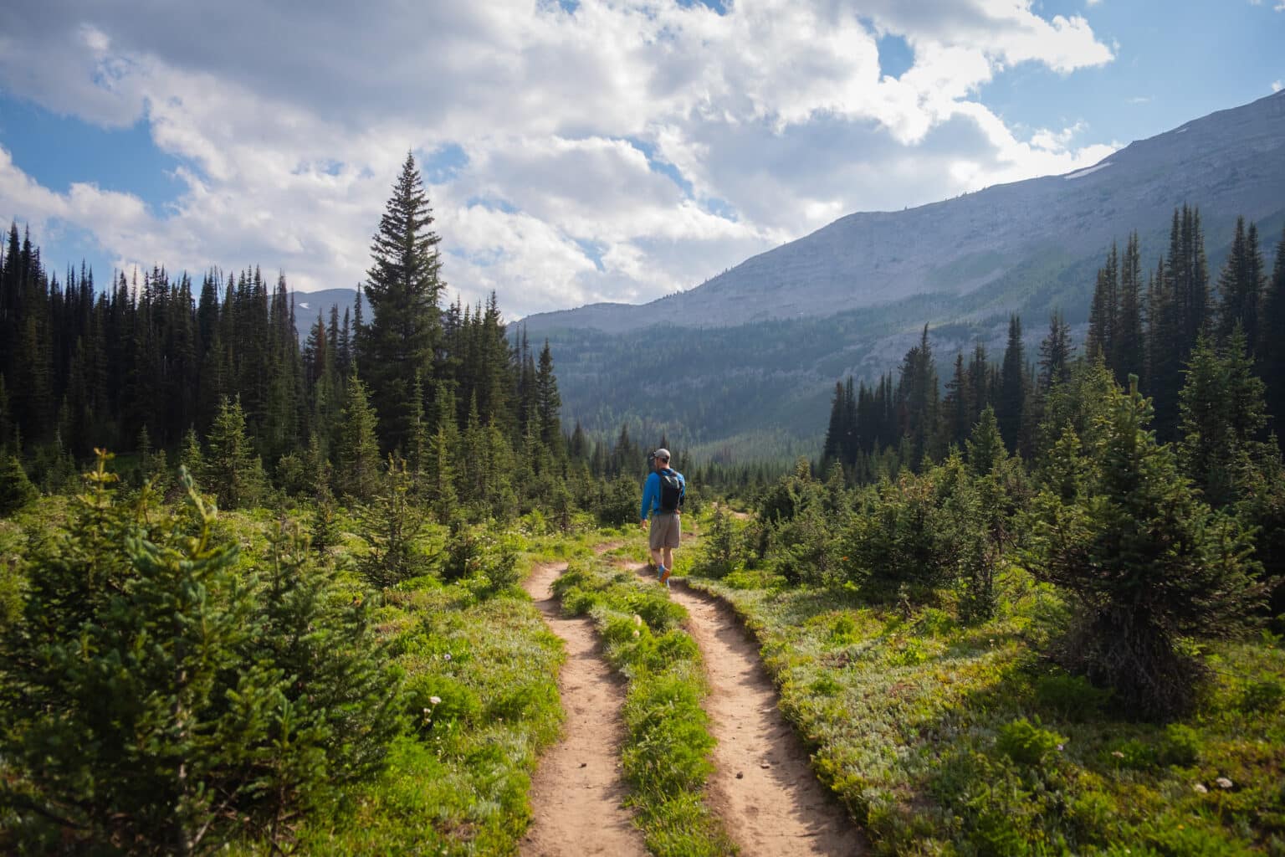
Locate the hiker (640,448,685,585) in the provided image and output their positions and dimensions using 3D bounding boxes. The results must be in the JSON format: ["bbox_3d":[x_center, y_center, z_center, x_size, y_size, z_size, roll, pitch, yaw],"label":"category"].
[{"bbox_3d":[0.261,1.159,13.000,0.560,1.809,0.500,0,-1,-20],"label":"hiker"}]

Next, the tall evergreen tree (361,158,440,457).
[{"bbox_3d":[-12.536,-6.036,52.000,4.231,16.670,4.100,0,-1,0],"label":"tall evergreen tree"}]

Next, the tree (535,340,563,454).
[{"bbox_3d":[-5.072,-1.140,54.000,1.519,7.272,1.600,0,-1,0],"label":"tree"}]

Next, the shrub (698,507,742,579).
[{"bbox_3d":[1.036,1.522,13.400,0.606,0.970,0.580,0,-1,0],"label":"shrub"}]

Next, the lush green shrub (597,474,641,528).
[{"bbox_3d":[-0.554,1.629,23.000,0.993,1.225,0.950,0,-1,0],"label":"lush green shrub"}]

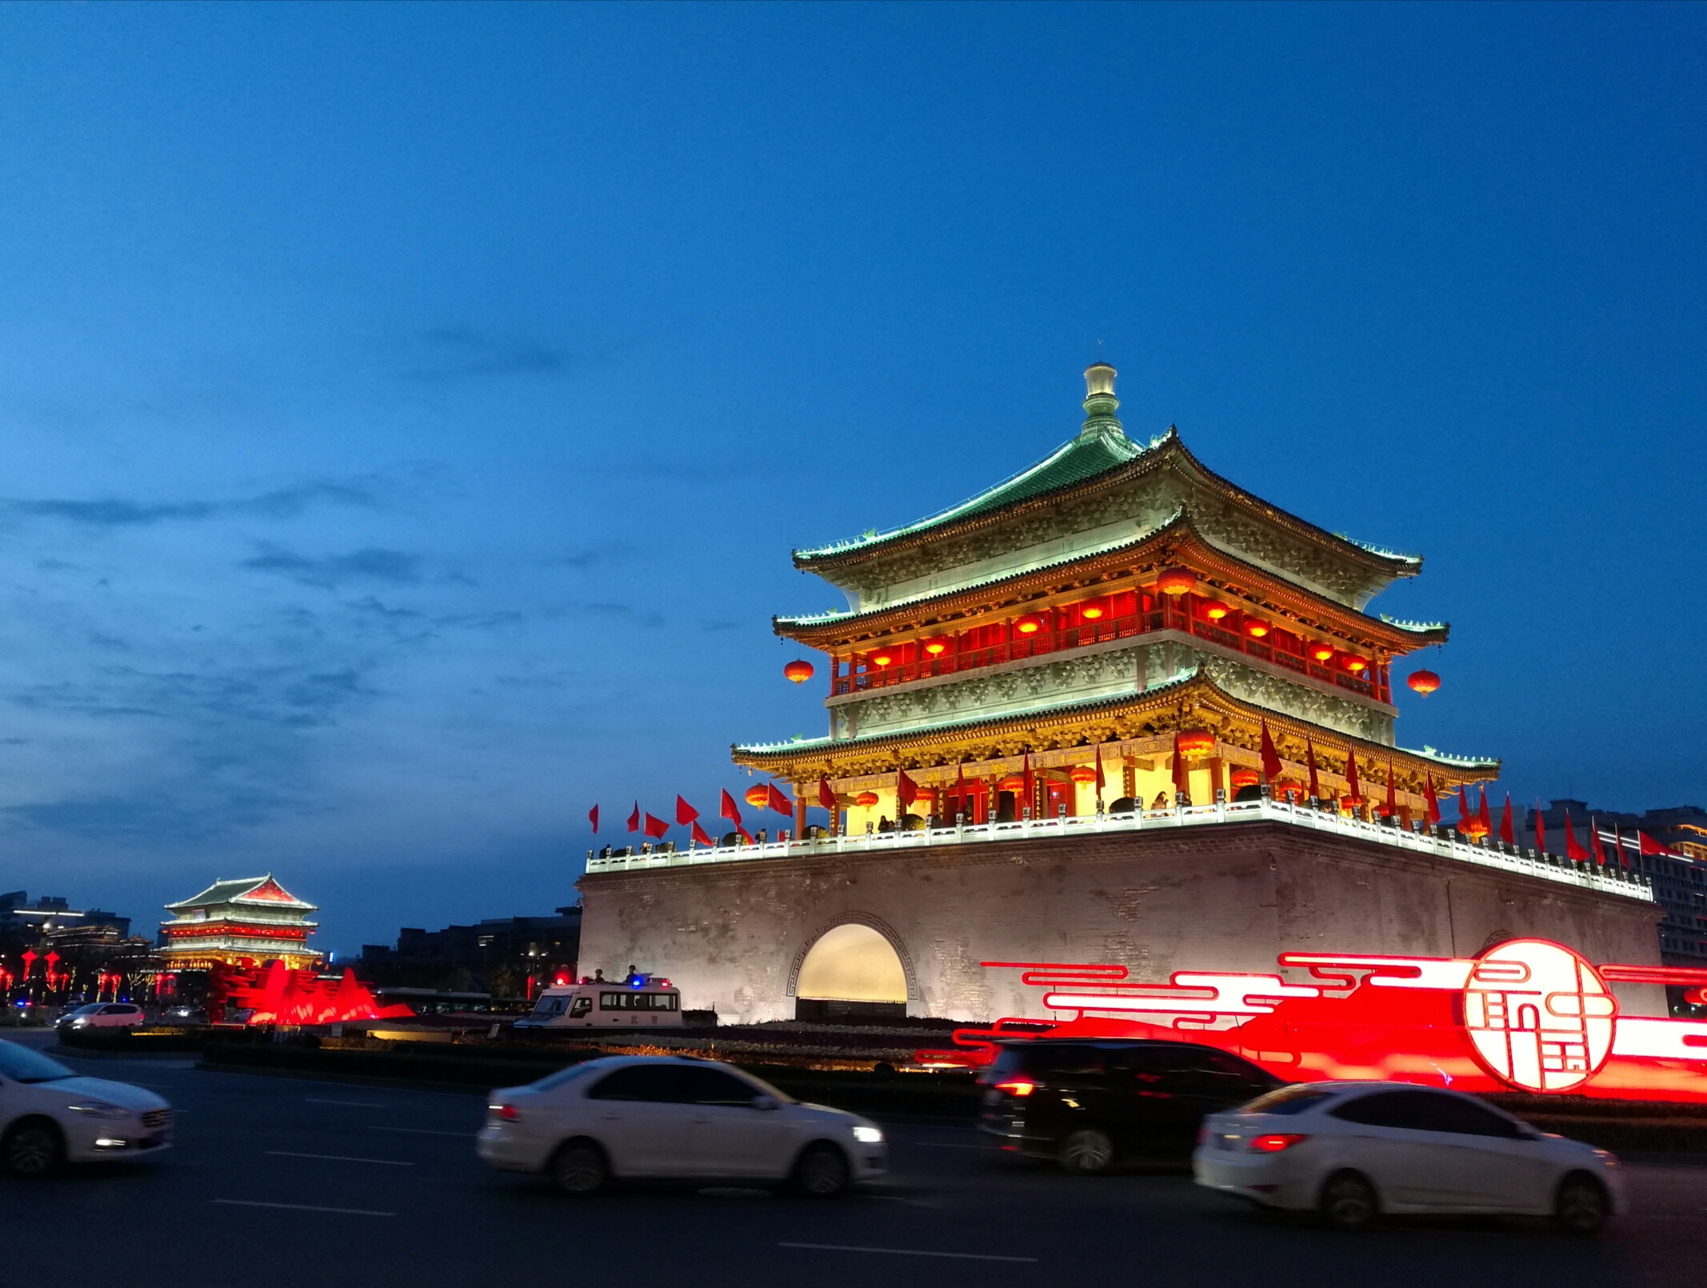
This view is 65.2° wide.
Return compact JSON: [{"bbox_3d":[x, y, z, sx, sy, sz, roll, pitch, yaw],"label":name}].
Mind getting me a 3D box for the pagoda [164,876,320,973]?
[{"bbox_3d":[-164.392,78.431,358.611,35.500,32.000,50.500,15,-20,-42],"label":"pagoda"}]

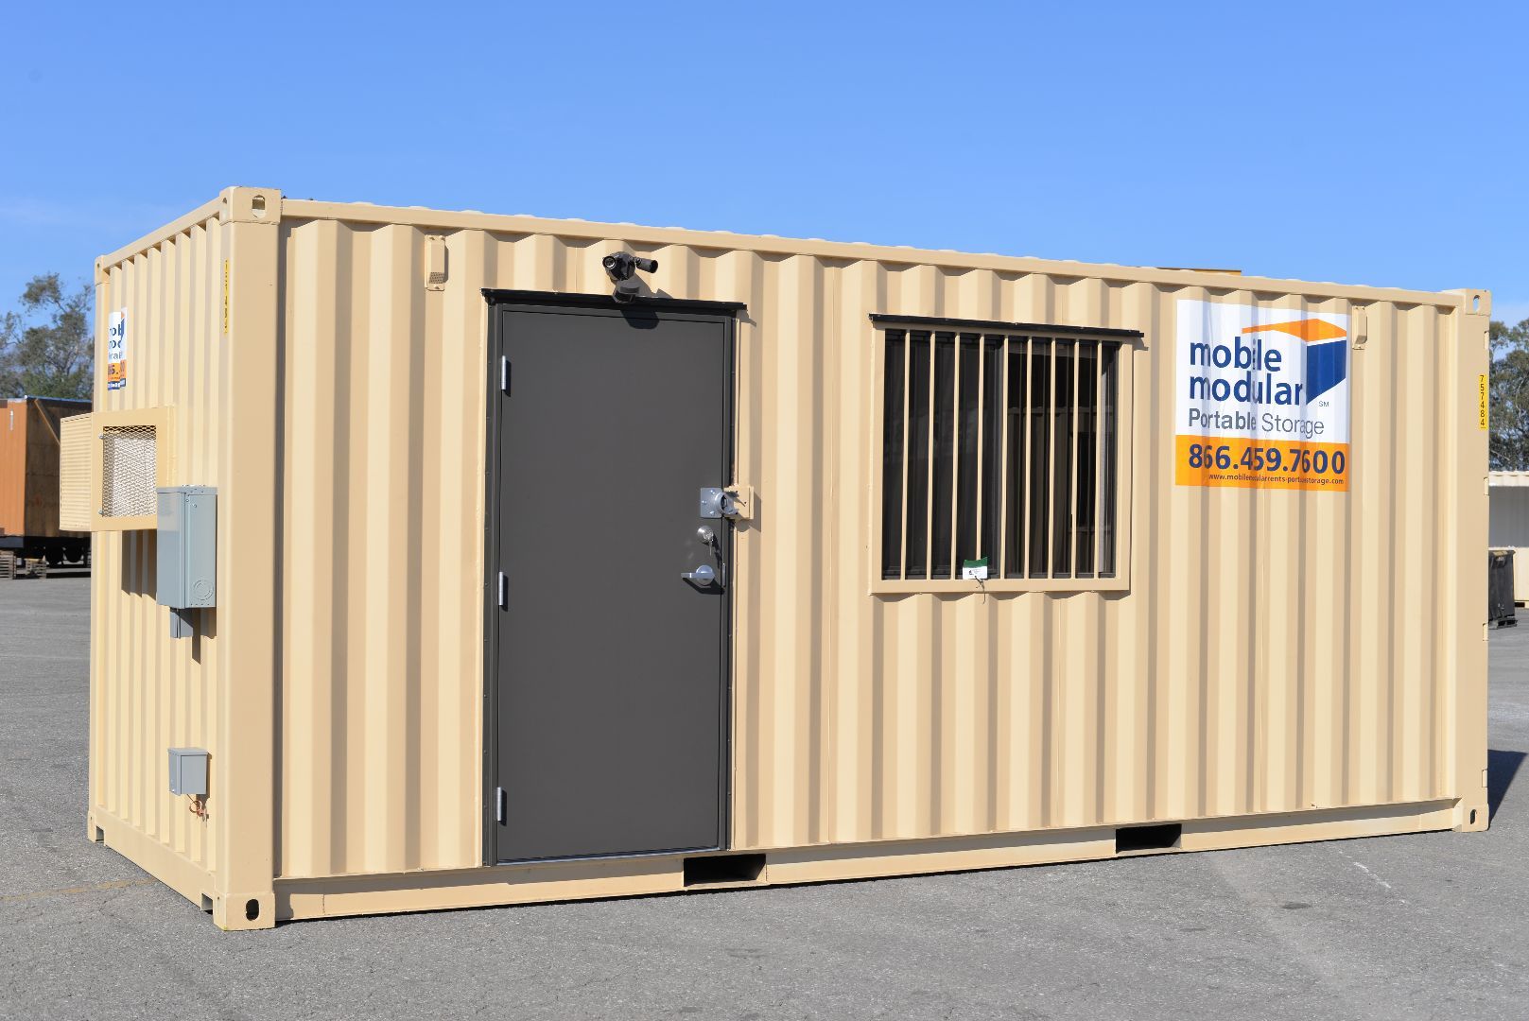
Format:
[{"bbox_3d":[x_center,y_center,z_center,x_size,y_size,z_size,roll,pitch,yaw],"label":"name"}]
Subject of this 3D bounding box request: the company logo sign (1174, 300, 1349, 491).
[{"bbox_3d":[2.254,-0.508,9.587,1.010,0.819,0.036,1,0,-28],"label":"company logo sign"}]

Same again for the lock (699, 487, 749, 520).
[{"bbox_3d":[-0.148,-0.028,8.263,0.204,0.120,0.065,1,0,-28],"label":"lock"}]

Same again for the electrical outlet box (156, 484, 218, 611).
[{"bbox_3d":[-2.092,0.135,7.687,0.130,0.428,0.359,1,0,-28],"label":"electrical outlet box"}]

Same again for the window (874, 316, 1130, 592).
[{"bbox_3d":[1.010,-0.211,8.921,1.295,1.113,0.090,1,0,-28],"label":"window"}]

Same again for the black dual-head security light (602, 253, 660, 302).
[{"bbox_3d":[-0.512,-0.879,8.015,0.220,0.189,0.155,1,0,-28],"label":"black dual-head security light"}]

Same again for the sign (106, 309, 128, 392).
[{"bbox_3d":[-2.794,-0.697,9.188,0.030,0.343,0.380,1,0,-28],"label":"sign"}]

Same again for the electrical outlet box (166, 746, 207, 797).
[{"bbox_3d":[-2.083,0.947,7.677,0.102,0.150,0.152,1,0,-28],"label":"electrical outlet box"}]

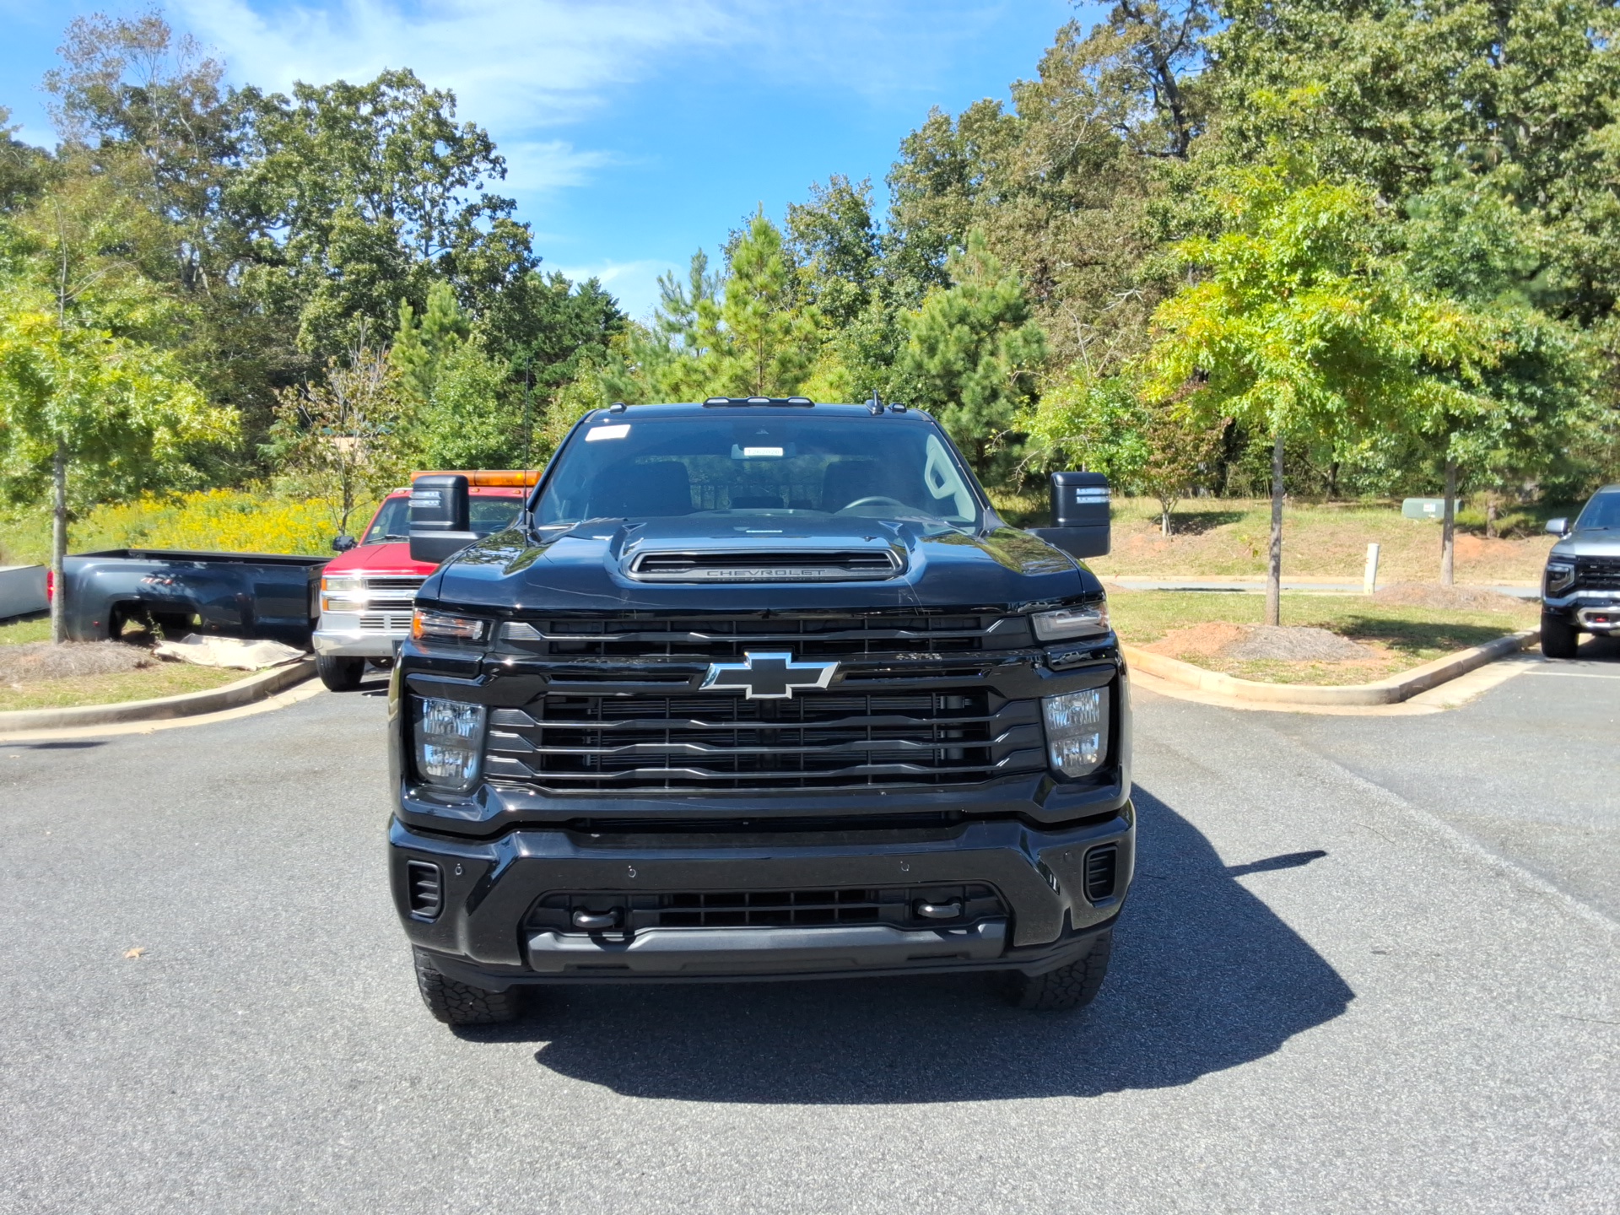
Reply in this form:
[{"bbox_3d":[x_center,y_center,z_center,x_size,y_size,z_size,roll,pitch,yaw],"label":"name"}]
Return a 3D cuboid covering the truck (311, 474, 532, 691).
[{"bbox_3d":[-3.280,-0.350,13.650,2.050,1.980,5.600,0,4,1],"label":"truck"}]

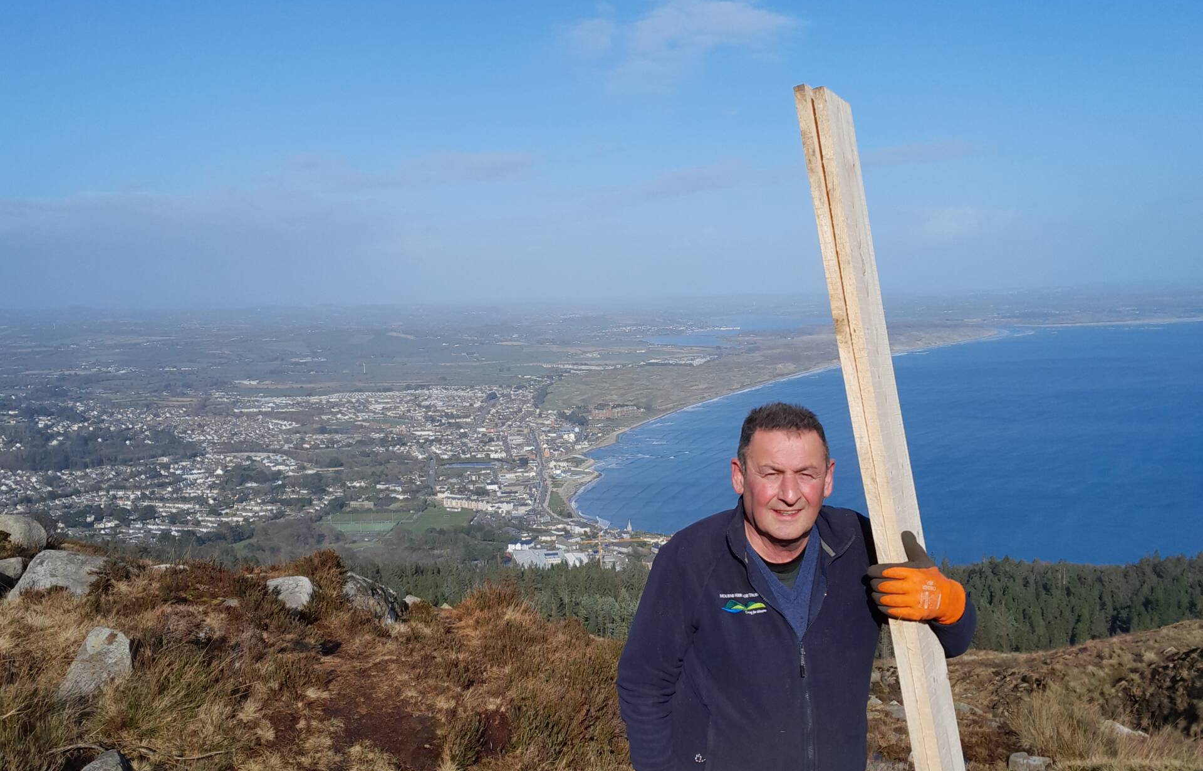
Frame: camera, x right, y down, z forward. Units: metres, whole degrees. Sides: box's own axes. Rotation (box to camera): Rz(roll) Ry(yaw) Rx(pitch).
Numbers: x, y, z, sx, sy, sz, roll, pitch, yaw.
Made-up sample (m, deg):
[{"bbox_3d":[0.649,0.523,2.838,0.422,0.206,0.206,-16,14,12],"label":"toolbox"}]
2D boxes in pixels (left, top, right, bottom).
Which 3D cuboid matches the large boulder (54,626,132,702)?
[{"bbox_3d":[-2.363,1.306,5.617,0.350,0.310,0.280,-3,5,-23],"label":"large boulder"}]

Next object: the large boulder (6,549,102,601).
[{"bbox_3d":[-3.425,1.191,7.561,0.590,0.280,0.420,-3,5,-25],"label":"large boulder"}]

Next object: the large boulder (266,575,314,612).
[{"bbox_3d":[-1.881,1.253,7.277,0.290,0.200,0.230,-2,4,-15],"label":"large boulder"}]

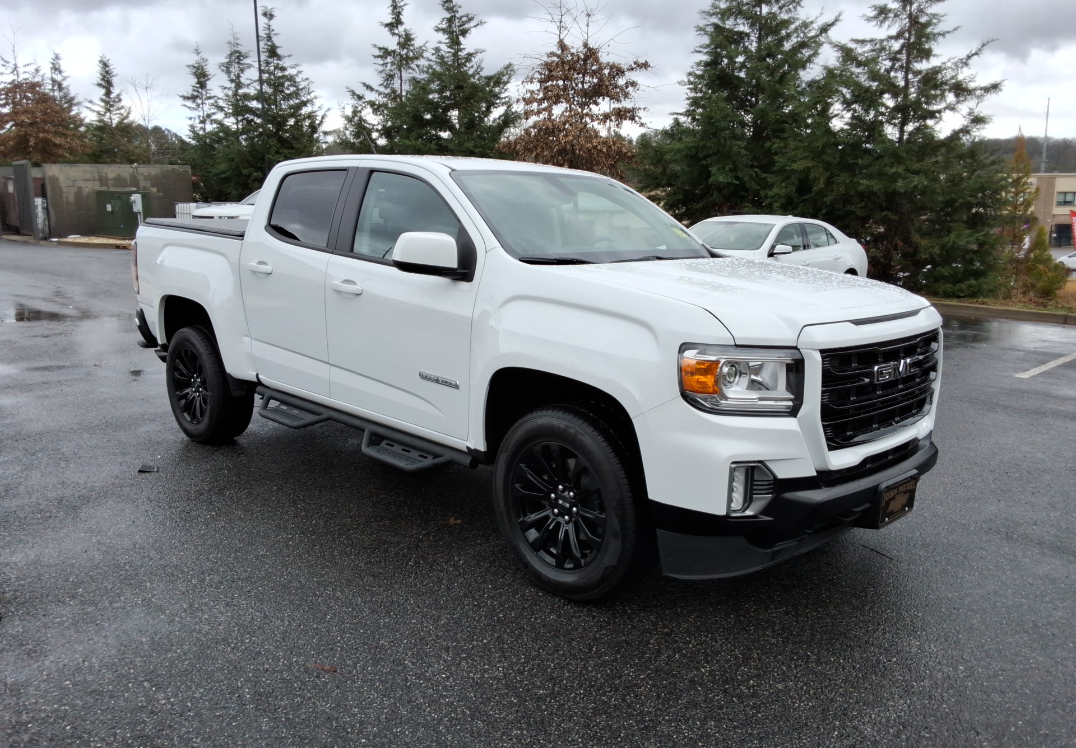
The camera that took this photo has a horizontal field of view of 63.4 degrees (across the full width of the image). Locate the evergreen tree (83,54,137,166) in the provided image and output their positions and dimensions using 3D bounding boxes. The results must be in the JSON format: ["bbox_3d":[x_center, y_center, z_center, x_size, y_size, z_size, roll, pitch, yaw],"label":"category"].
[{"bbox_3d":[-19.823,-10.673,40.701,2.900,8.100,2.900,-4,11,-25],"label":"evergreen tree"}]

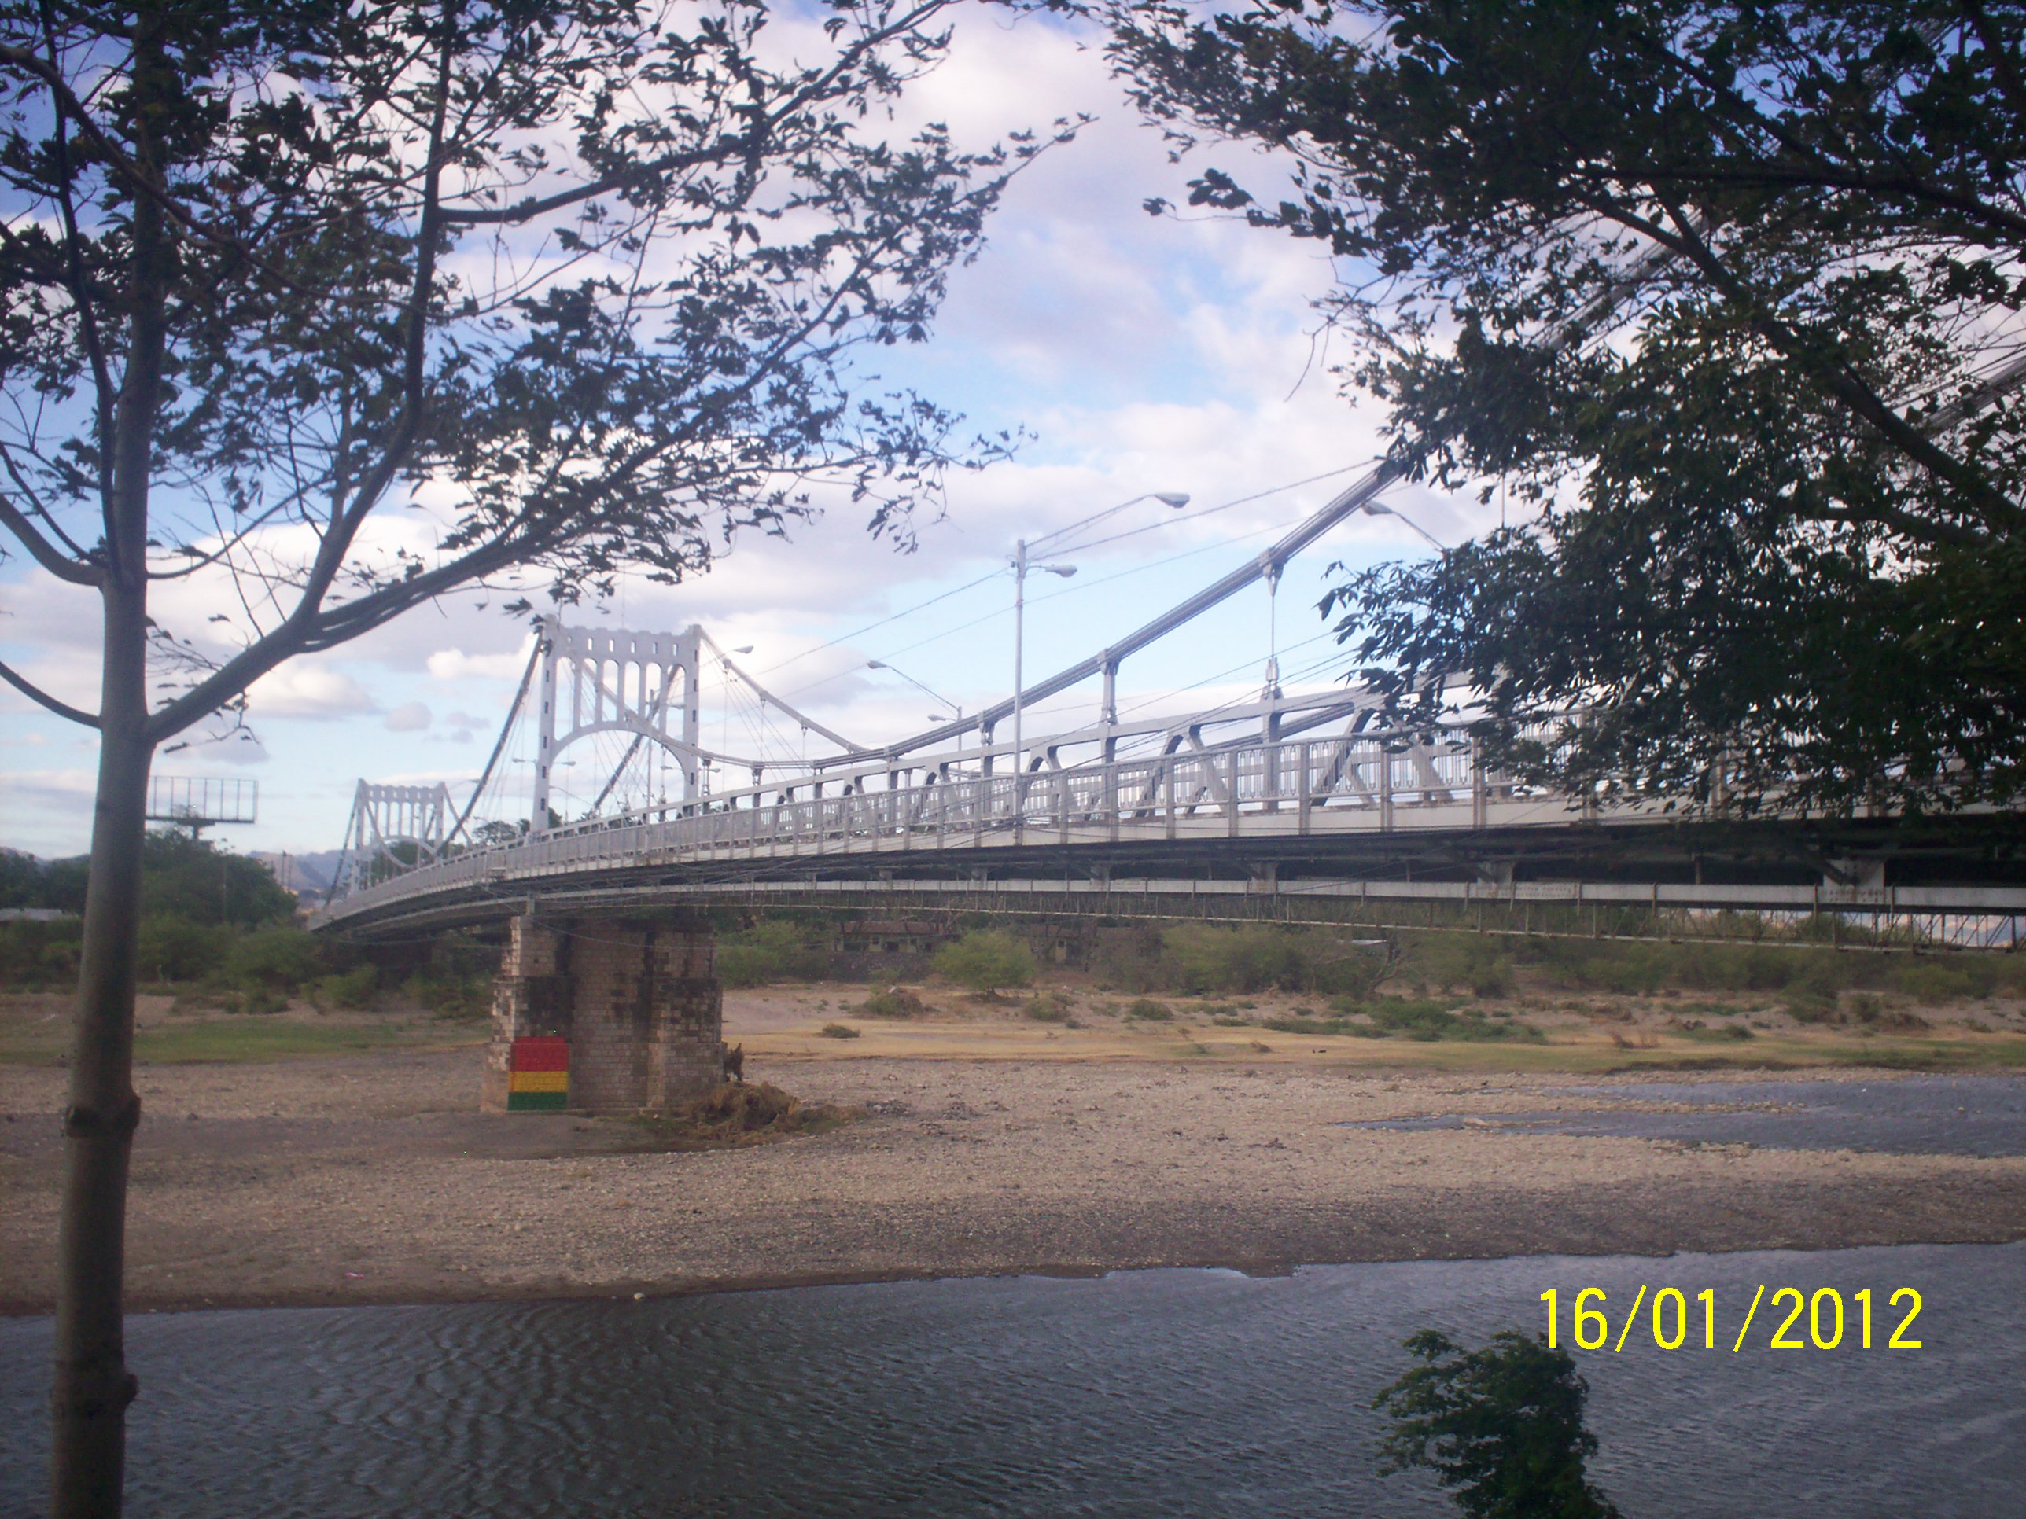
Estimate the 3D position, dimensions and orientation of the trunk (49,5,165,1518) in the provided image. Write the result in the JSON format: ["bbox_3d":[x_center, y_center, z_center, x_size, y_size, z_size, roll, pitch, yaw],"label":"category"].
[{"bbox_3d":[-2.555,-0.064,6.032,0.230,4.446,0.230,2,-6,-23],"label":"trunk"}]

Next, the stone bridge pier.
[{"bbox_3d":[-21.142,12.984,108.544,11.300,9.786,5.000,3,-6,-22],"label":"stone bridge pier"}]

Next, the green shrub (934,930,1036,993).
[{"bbox_3d":[-2.907,20.673,215.000,10.498,6.622,9.448,1,-5,-1],"label":"green shrub"}]

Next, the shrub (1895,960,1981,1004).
[{"bbox_3d":[96.597,23.220,220.000,8.924,4.627,8.032,-2,-6,24],"label":"shrub"}]

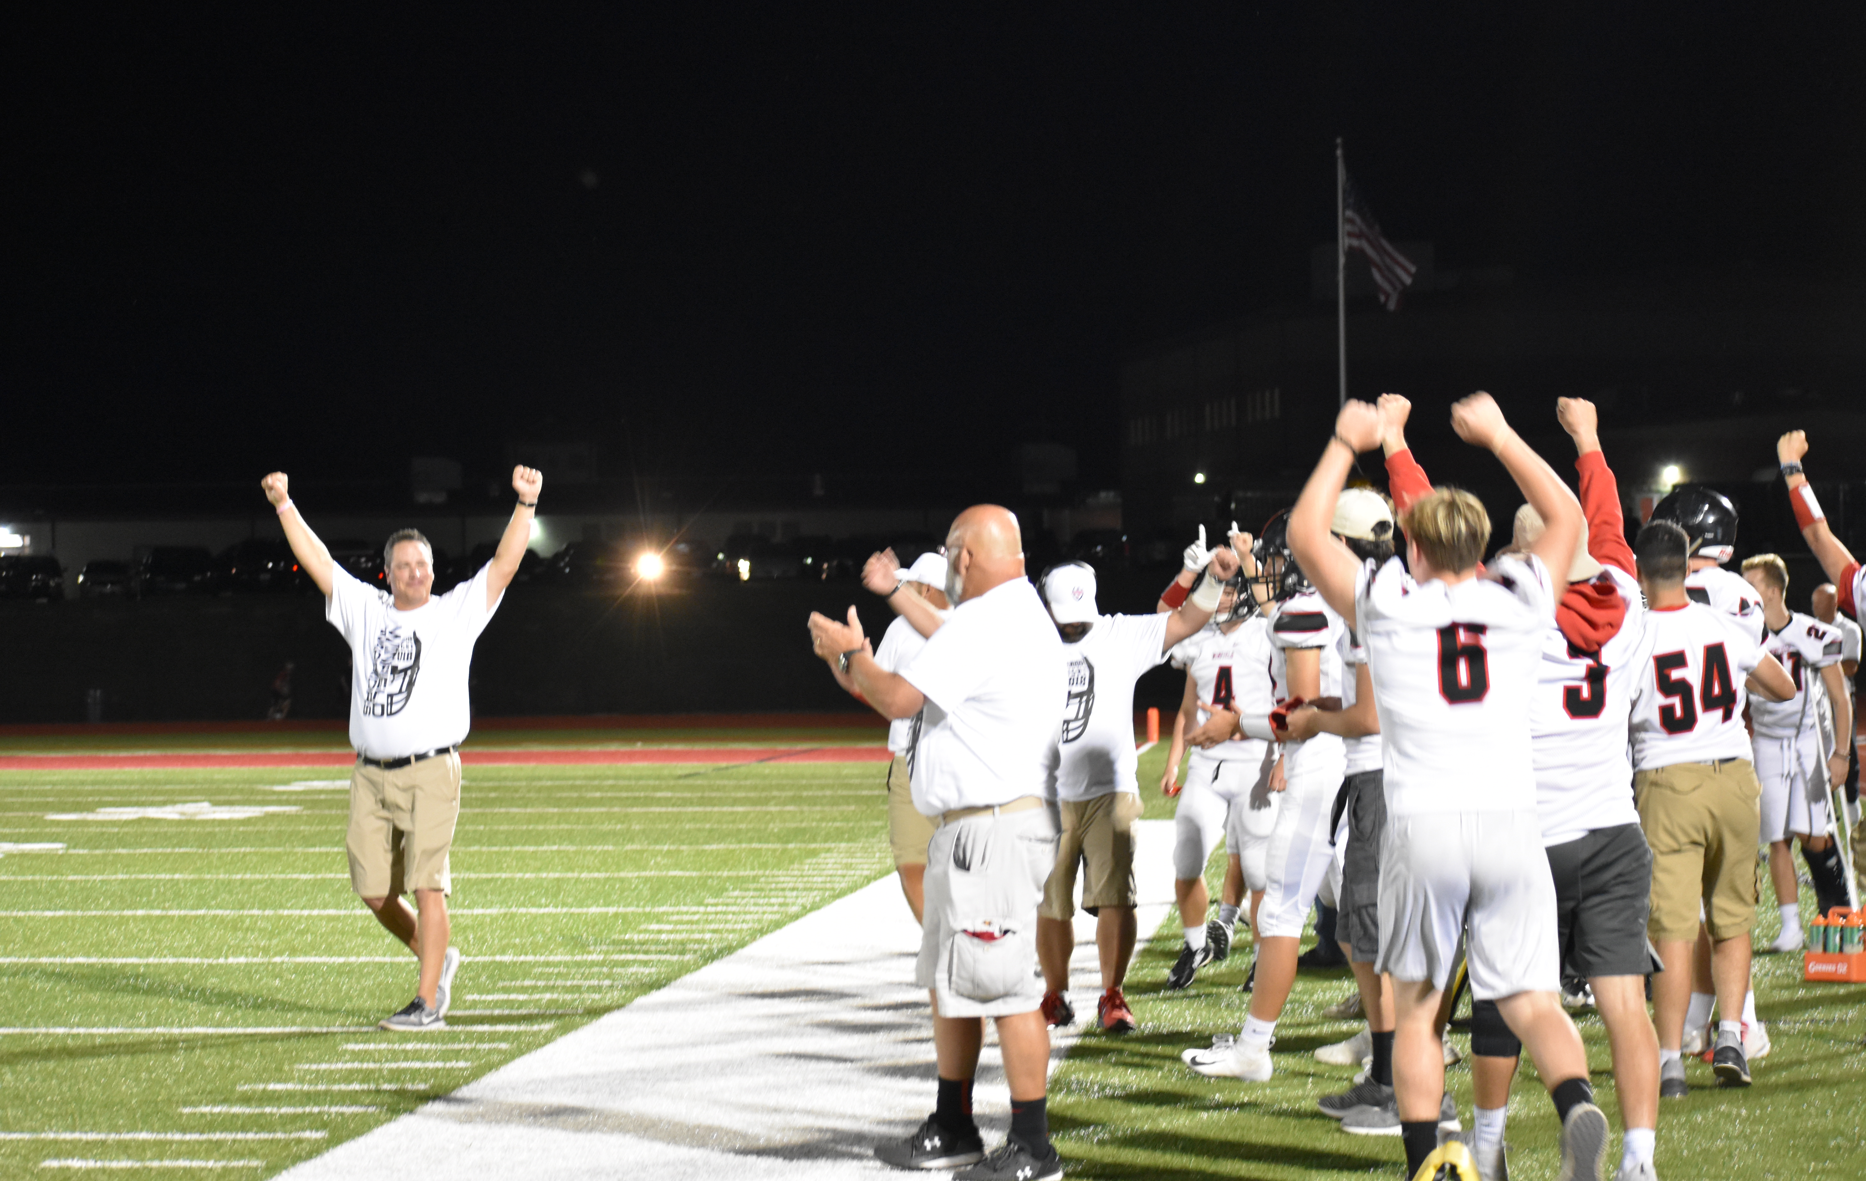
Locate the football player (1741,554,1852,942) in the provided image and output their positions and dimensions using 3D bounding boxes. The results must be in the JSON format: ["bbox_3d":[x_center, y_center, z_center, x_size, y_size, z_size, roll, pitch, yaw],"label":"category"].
[{"bbox_3d":[3.951,0.726,24.850,0.560,1.800,0.460,-1,-1,34],"label":"football player"}]

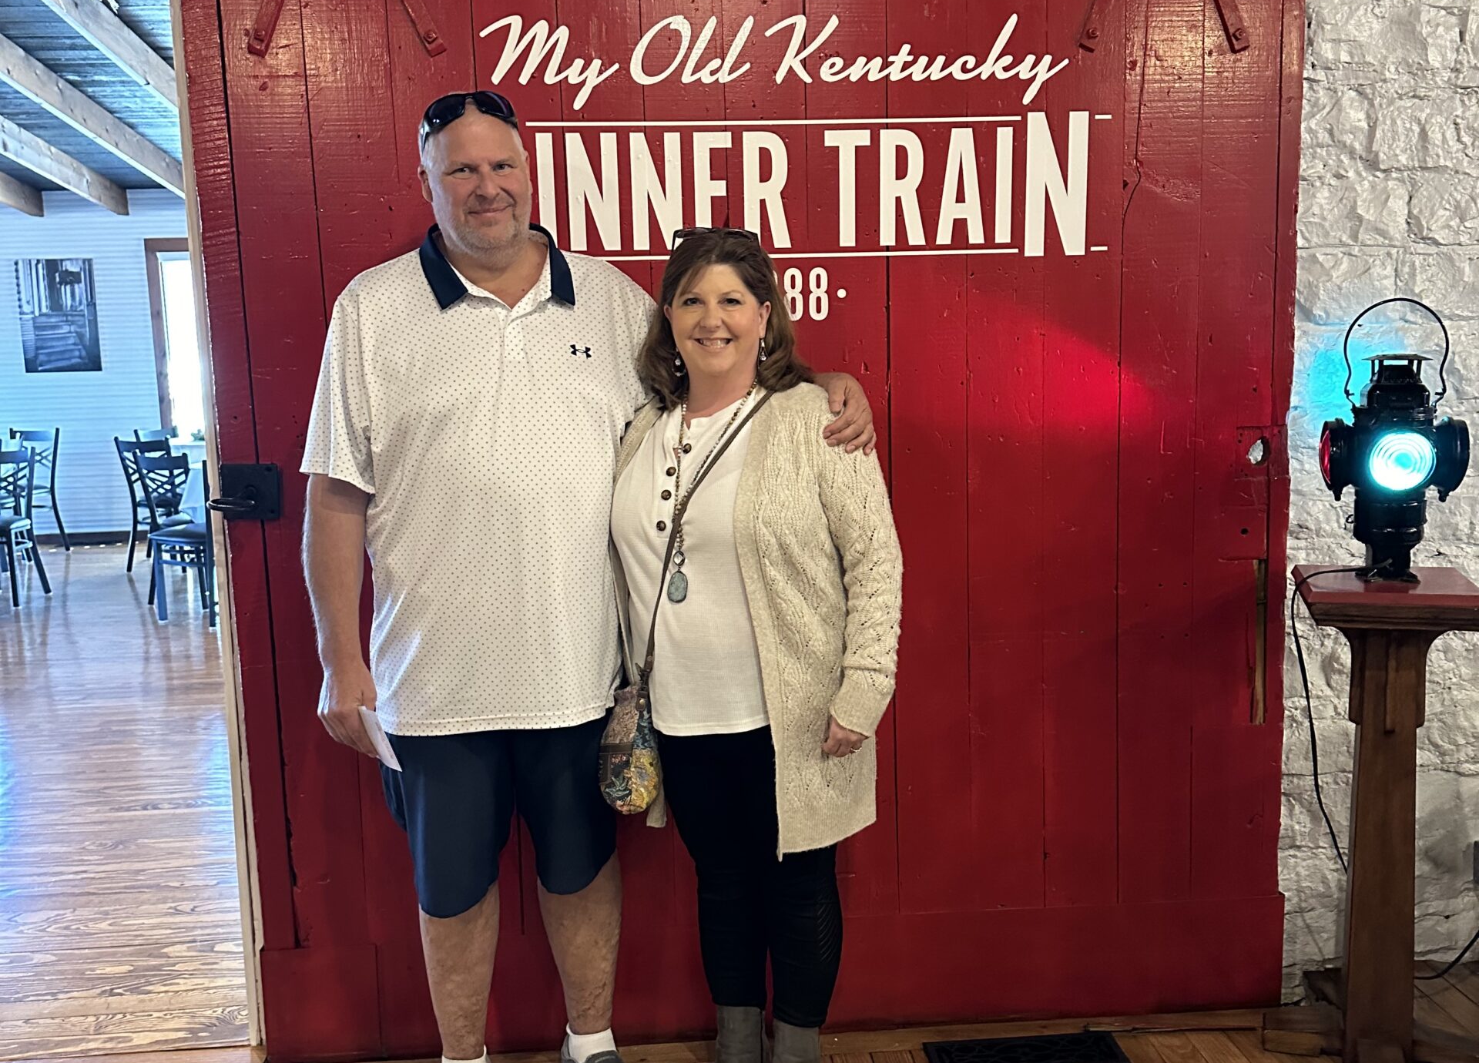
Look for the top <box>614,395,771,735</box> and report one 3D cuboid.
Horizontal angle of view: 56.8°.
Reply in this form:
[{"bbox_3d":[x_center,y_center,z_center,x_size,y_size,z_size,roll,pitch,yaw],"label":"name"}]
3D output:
[{"bbox_3d":[-0.020,0.046,2.398,0.370,0.600,0.270,1,9,14],"label":"top"}]

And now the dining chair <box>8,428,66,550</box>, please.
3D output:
[{"bbox_3d":[-5.112,-0.269,9.686,0.430,0.860,0.490,1,9,18],"label":"dining chair"}]

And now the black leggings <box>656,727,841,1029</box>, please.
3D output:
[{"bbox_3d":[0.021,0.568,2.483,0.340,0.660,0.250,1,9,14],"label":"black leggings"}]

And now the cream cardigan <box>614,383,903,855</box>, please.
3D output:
[{"bbox_3d":[0.034,0.141,2.431,0.480,0.830,0.320,0,9,12],"label":"cream cardigan"}]

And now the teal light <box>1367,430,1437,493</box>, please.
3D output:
[{"bbox_3d":[1.189,-0.129,2.470,0.122,0.115,0.070,1,9,15],"label":"teal light"}]

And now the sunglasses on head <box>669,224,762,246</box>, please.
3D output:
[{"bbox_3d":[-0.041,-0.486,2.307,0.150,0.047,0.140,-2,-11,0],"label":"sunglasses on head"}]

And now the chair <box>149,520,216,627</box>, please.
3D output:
[{"bbox_3d":[-2.831,0.032,7.259,0.480,0.860,0.420,2,9,22],"label":"chair"}]

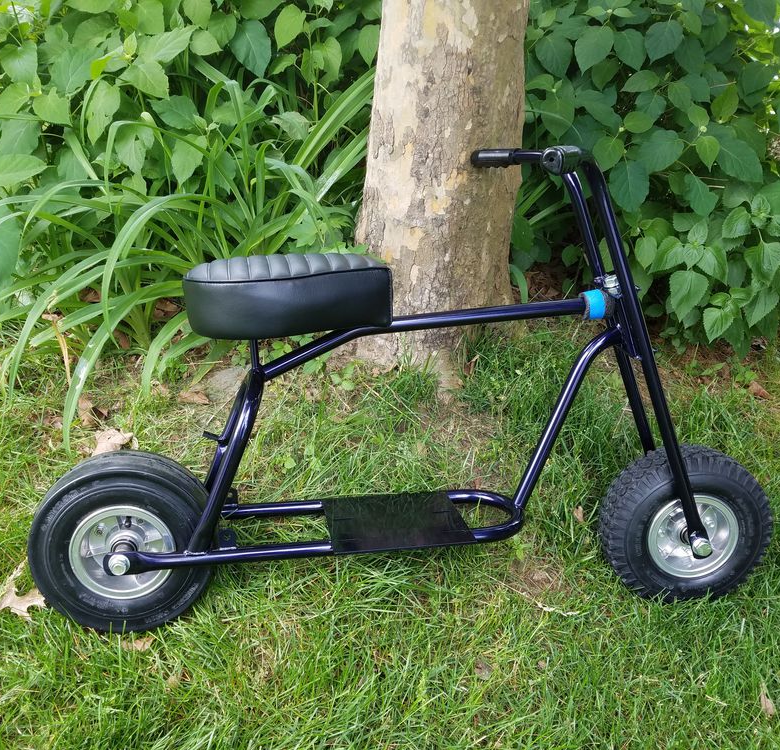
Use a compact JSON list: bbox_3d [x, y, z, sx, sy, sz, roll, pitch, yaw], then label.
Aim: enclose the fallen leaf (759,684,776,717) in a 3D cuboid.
[{"bbox_3d":[0.588,0.508,1.172,0.018,0.015,0.059,4,30,-5],"label":"fallen leaf"}]

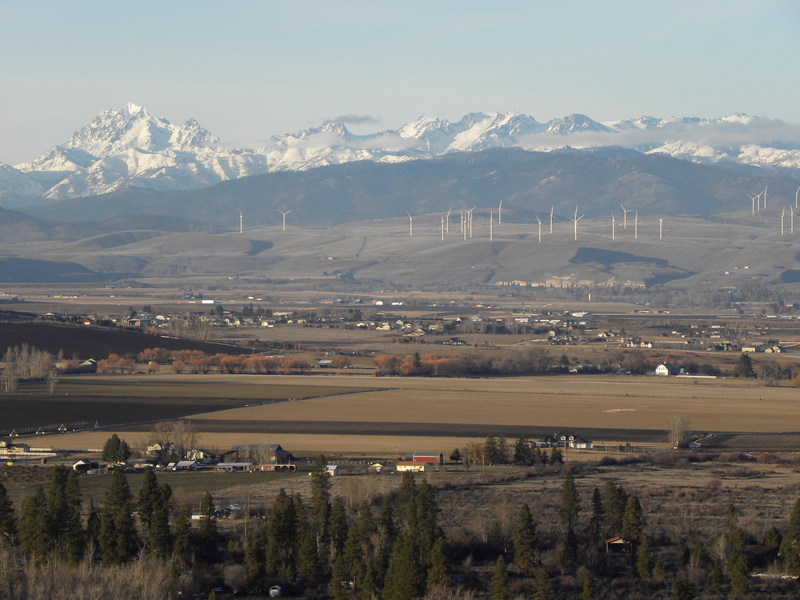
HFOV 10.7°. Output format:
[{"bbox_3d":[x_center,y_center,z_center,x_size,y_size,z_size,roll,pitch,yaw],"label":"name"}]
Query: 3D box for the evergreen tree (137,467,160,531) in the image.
[{"bbox_3d":[-90.150,73.090,1527.270,8.800,26.580,8.800,0,1,0],"label":"evergreen tree"}]

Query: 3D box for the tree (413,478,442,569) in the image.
[{"bbox_3d":[8.960,73.000,1385.770,9.580,29.650,9.580,0,1,0],"label":"tree"}]

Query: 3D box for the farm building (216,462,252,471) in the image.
[{"bbox_3d":[-78.880,79.360,2026.840,16.000,3.700,6.500,0,1,14],"label":"farm building"}]

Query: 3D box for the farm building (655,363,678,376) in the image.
[{"bbox_3d":[256.990,67.390,4092.900,14.000,11.200,20.000,0,1,20],"label":"farm building"}]

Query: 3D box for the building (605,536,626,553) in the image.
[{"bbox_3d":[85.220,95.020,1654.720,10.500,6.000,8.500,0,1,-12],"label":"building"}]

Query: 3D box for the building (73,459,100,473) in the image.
[{"bbox_3d":[-168.470,88.680,2277.930,9.500,5.900,14.000,0,1,20],"label":"building"}]

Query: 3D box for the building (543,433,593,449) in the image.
[{"bbox_3d":[101.000,84.420,2556.370,26.000,8.700,15.000,0,1,20],"label":"building"}]

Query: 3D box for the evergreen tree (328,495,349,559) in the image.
[{"bbox_3d":[-23.130,86.180,1612.490,7.200,24.460,7.200,0,1,0],"label":"evergreen tree"}]

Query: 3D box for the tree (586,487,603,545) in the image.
[{"bbox_3d":[67.940,75.980,1485.430,5.480,21.660,5.480,0,1,0],"label":"tree"}]

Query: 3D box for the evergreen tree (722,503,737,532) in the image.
[{"bbox_3d":[135.210,90.180,1744.920,5.200,13.750,5.200,0,1,0],"label":"evergreen tree"}]

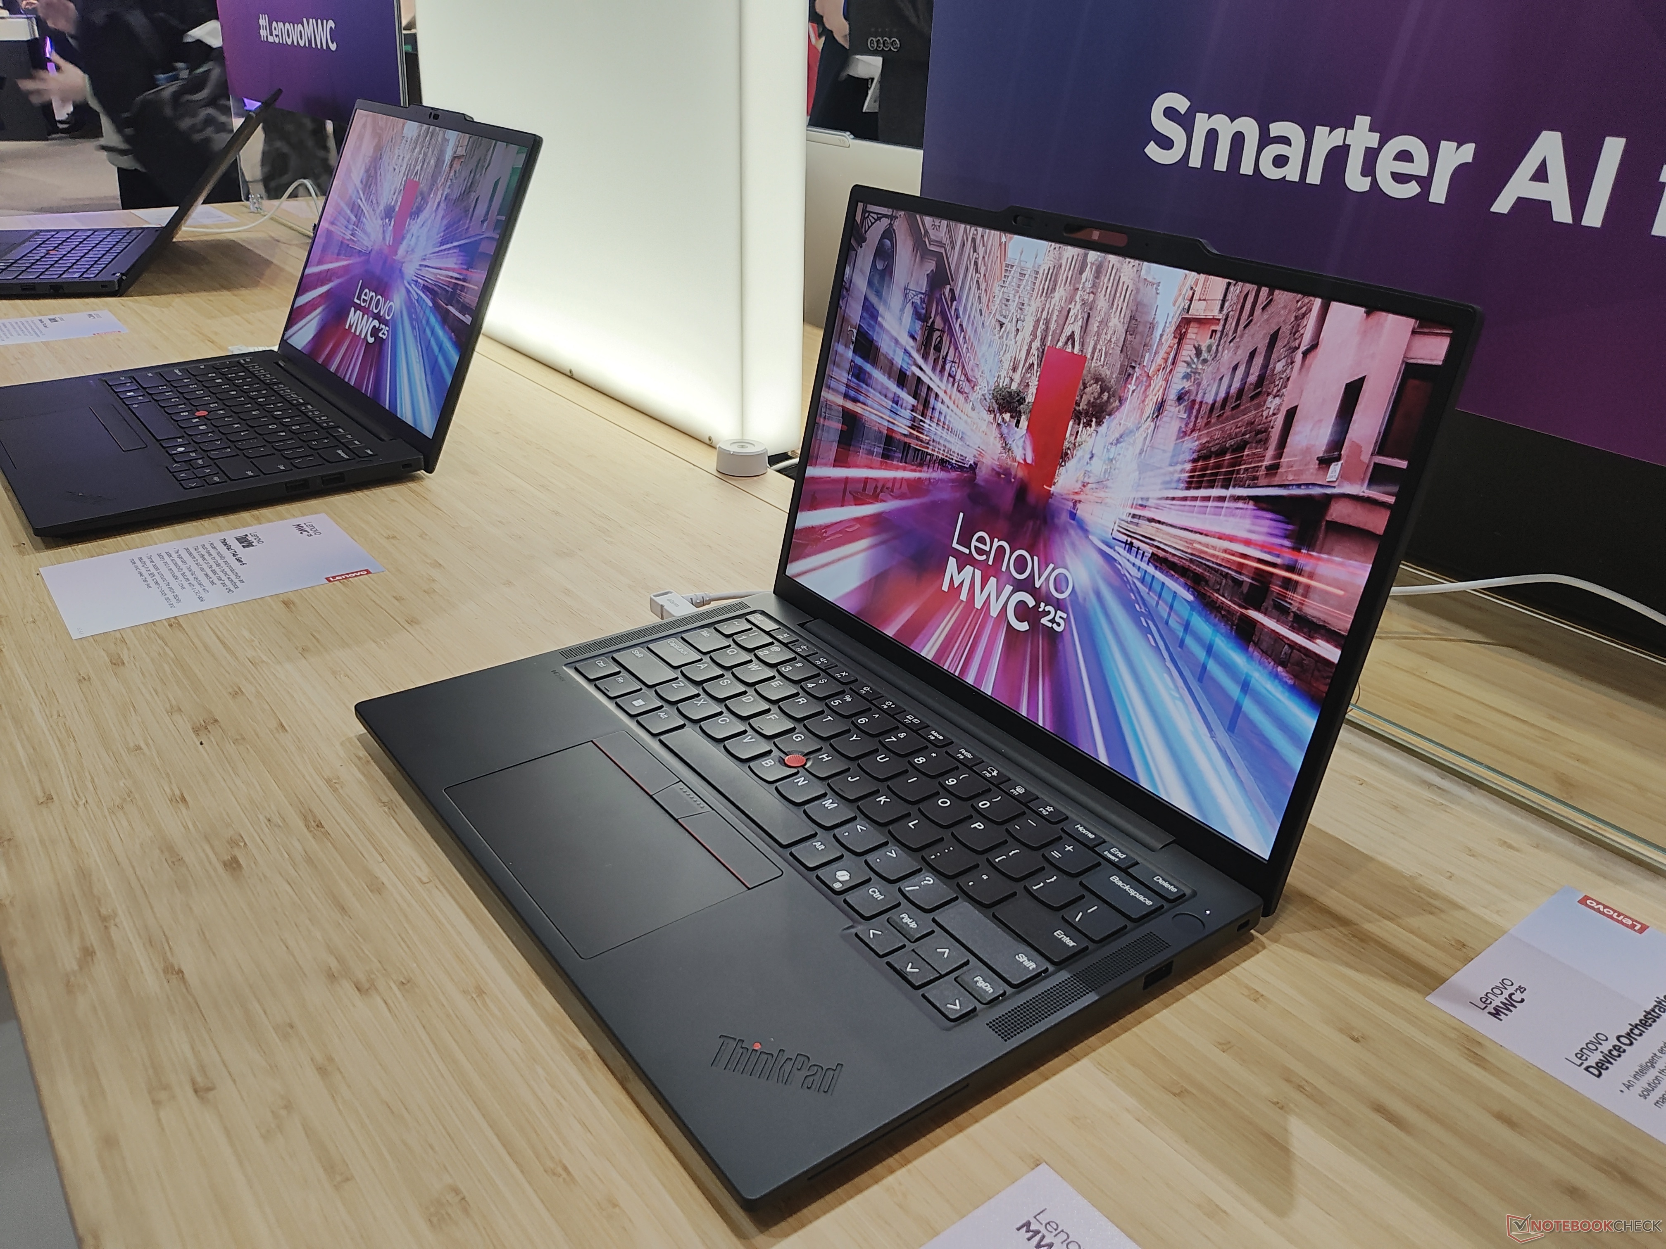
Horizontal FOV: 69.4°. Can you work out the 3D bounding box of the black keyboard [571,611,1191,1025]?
[{"bbox_3d":[0.000,0.058,0.477,0.110,0.006,0.260,-16,32,-34],"label":"black keyboard"}]

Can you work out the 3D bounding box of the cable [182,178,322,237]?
[{"bbox_3d":[-0.786,-0.567,1.626,0.185,0.064,0.040,-18,33,-35],"label":"cable"}]

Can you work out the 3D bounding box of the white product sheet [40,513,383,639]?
[{"bbox_3d":[-0.337,-0.030,0.655,0.149,0.001,0.104,-18,33,-35],"label":"white product sheet"}]

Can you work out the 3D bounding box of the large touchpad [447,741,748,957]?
[{"bbox_3d":[-0.087,0.076,0.428,0.062,0.003,0.113,-16,32,-34],"label":"large touchpad"}]

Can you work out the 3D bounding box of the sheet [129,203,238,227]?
[{"bbox_3d":[-0.919,-0.579,1.706,0.105,0.001,0.148,-18,33,-35],"label":"sheet"}]

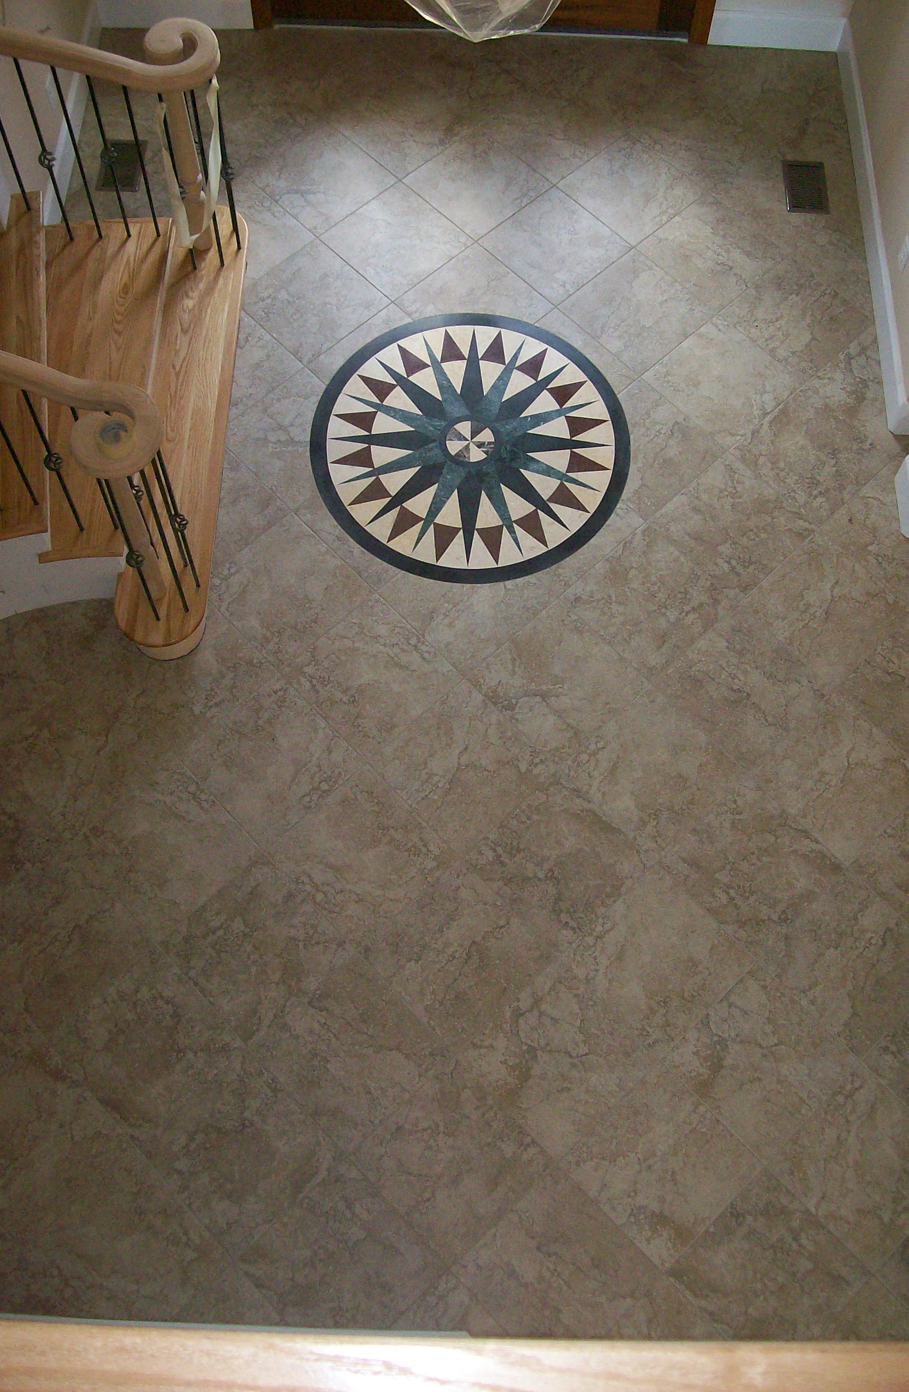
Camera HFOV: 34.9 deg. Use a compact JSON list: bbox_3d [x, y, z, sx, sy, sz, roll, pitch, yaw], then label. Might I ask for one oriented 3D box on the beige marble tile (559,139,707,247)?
[{"bbox_3d":[0.737,-2.092,5.975,0.457,0.012,0.457,-41,73,-17],"label":"beige marble tile"}]

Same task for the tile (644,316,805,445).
[{"bbox_3d":[1.052,-1.229,5.657,0.457,0.010,0.457,-41,73,-17],"label":"tile"}]

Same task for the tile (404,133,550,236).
[{"bbox_3d":[0.095,-2.121,5.989,0.457,0.012,0.457,-41,73,-17],"label":"tile"}]

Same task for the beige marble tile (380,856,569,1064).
[{"bbox_3d":[0.029,0.839,4.665,0.457,0.012,0.457,-41,73,-17],"label":"beige marble tile"}]

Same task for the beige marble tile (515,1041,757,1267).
[{"bbox_3d":[0.639,1.442,4.458,0.457,0.012,0.457,-41,73,-17],"label":"beige marble tile"}]

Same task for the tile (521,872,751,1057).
[{"bbox_3d":[0.662,0.858,4.711,0.457,0.012,0.457,-41,73,-17],"label":"tile"}]

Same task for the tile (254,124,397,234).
[{"bbox_3d":[-0.550,-2.159,6.021,0.459,0.012,0.459,-41,73,-17],"label":"tile"}]

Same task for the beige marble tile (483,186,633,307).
[{"bbox_3d":[0.410,-1.825,5.867,0.457,0.012,0.457,-41,73,-17],"label":"beige marble tile"}]

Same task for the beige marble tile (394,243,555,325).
[{"bbox_3d":[0.079,-1.536,5.711,0.457,0.012,0.457,-41,73,-17],"label":"beige marble tile"}]

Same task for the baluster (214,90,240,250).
[{"bbox_3d":[-0.818,-1.896,5.190,0.045,0.880,0.045,2,66,0],"label":"baluster"}]

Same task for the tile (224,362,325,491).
[{"bbox_3d":[-0.588,-0.977,5.502,0.459,0.012,0.459,-41,73,-17],"label":"tile"}]

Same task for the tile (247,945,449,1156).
[{"bbox_3d":[-0.318,1.128,4.587,0.457,0.010,0.457,-41,73,-17],"label":"tile"}]

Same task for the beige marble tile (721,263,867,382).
[{"bbox_3d":[1.374,-1.506,5.787,0.457,0.010,0.457,-41,73,-17],"label":"beige marble tile"}]

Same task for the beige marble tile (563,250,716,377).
[{"bbox_3d":[0.724,-1.513,5.713,0.457,0.012,0.457,-41,73,-17],"label":"beige marble tile"}]

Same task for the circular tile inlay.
[{"bbox_3d":[0.063,-0.960,5.506,1.213,0.012,1.213,0,67,-1],"label":"circular tile inlay"}]

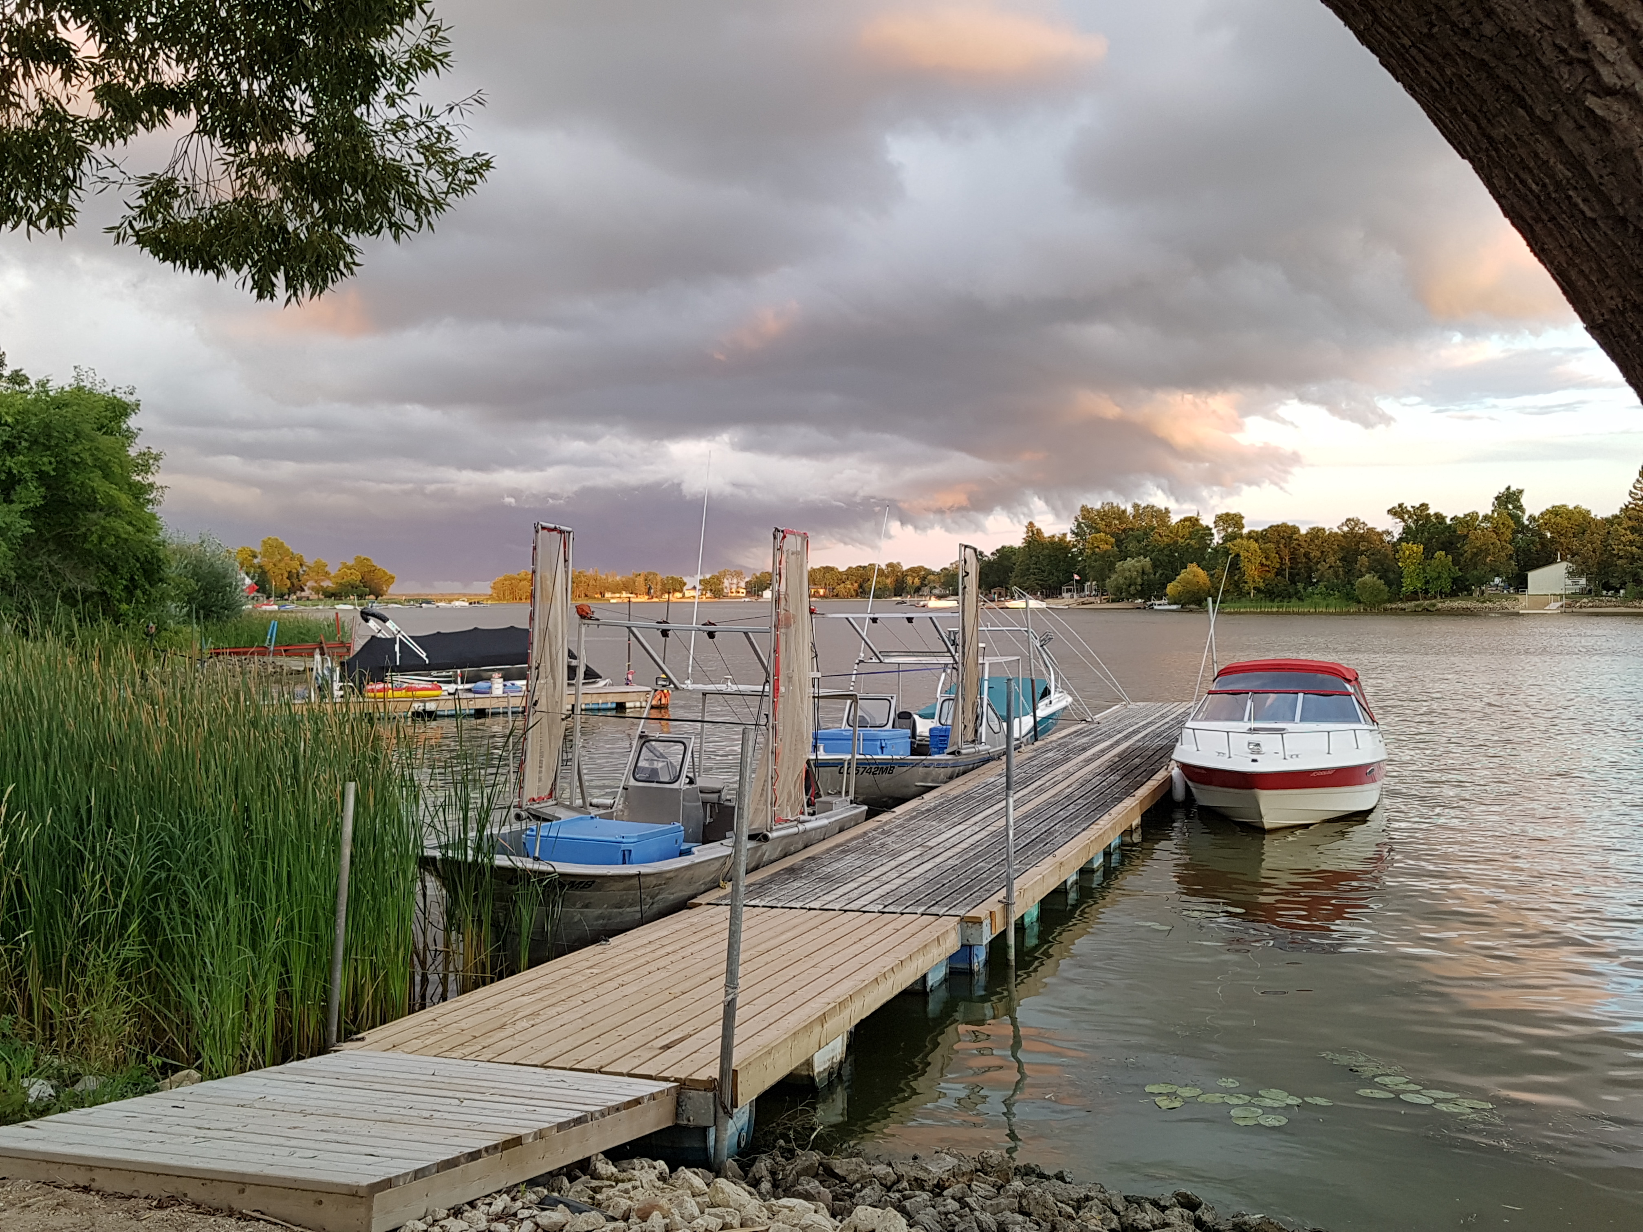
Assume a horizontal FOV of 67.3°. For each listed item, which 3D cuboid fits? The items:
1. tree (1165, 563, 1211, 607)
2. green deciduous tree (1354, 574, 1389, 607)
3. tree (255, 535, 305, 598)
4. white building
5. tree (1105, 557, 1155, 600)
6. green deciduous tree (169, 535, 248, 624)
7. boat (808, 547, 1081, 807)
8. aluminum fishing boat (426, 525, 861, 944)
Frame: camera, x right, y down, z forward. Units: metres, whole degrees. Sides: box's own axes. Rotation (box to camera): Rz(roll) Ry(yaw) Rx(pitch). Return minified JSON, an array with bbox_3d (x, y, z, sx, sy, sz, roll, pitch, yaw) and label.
[{"bbox_3d":[63.847,-5.255,214.944,8.050,7.603,7.600,0,1,0],"label":"tree"},{"bbox_3d":[84.783,-3.656,189.966,5.340,5.534,5.200,0,1,0],"label":"green deciduous tree"},{"bbox_3d":[-122.467,-10.775,279.866,11.650,14.853,11.000,0,1,0],"label":"tree"},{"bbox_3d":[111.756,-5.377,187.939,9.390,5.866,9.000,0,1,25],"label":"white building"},{"bbox_3d":[58.909,-6.721,234.924,9.040,8.800,8.500,0,1,0],"label":"tree"},{"bbox_3d":[-31.585,-1.474,62.985,4.650,5.504,4.600,0,1,0],"label":"green deciduous tree"},{"bbox_3d":[0.970,0.801,15.955,2.150,3.300,6.000,0,1,24],"label":"boat"},{"bbox_3d":[-1.535,0.887,10.454,2.150,3.300,5.300,0,1,23],"label":"aluminum fishing boat"}]

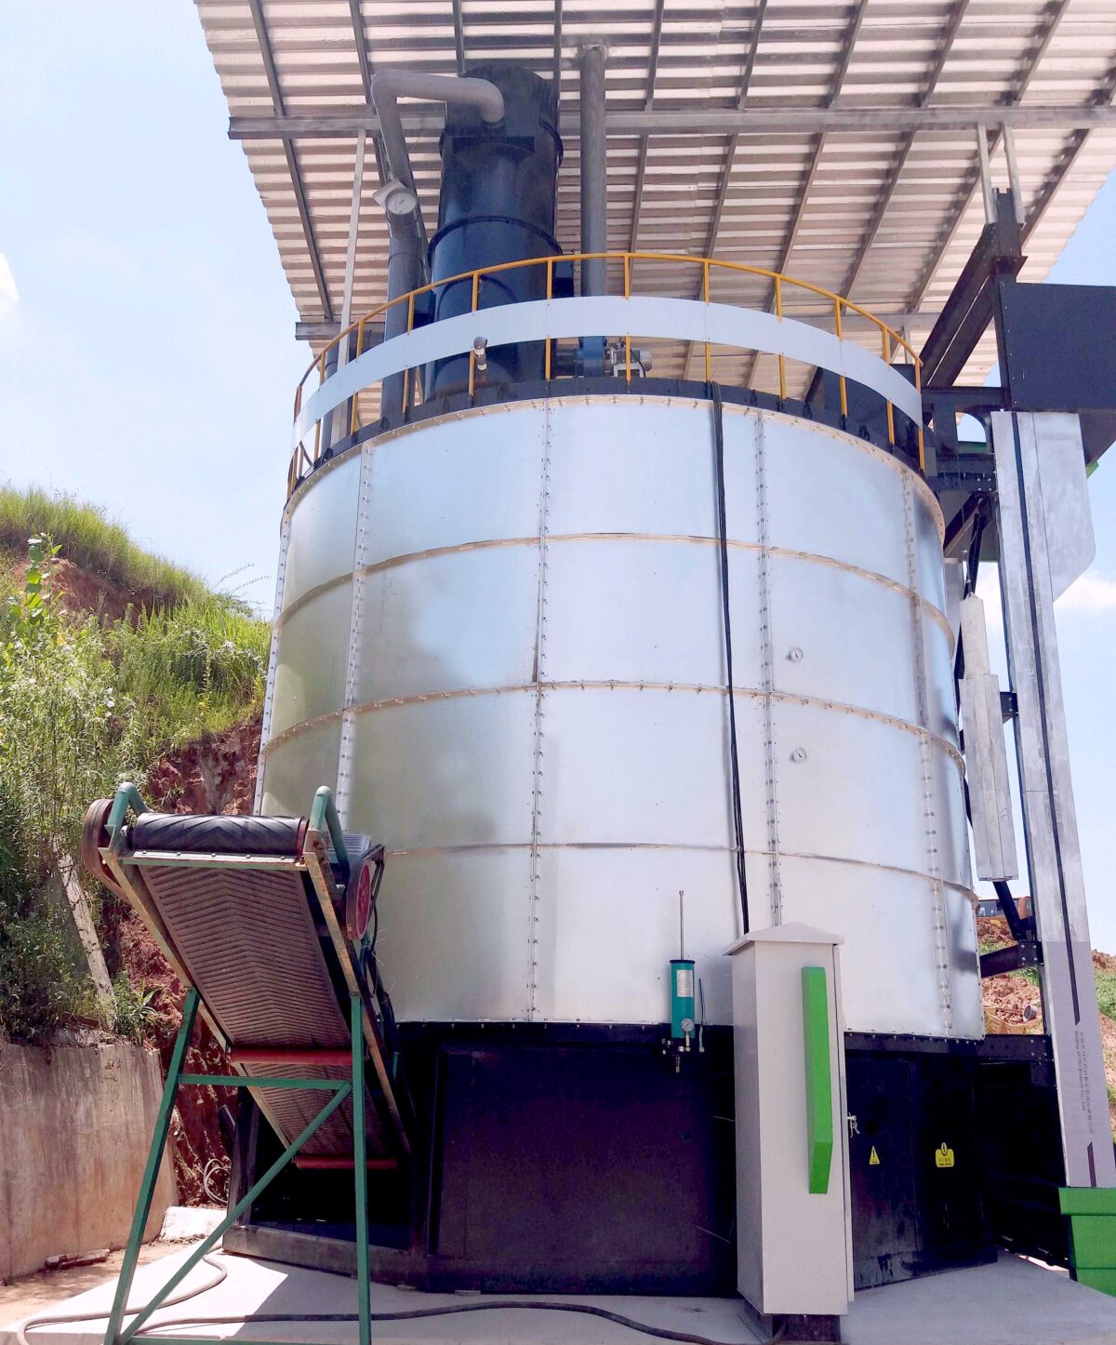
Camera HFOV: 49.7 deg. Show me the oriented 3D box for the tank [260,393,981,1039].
[{"bbox_3d":[0.428,0.976,10.364,5.898,4.142,5.898,1,-18,0],"label":"tank"}]

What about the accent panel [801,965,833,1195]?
[{"bbox_3d":[1.286,2.004,5.956,0.085,1.073,0.123,2,-18,-1],"label":"accent panel"}]

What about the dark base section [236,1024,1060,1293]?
[{"bbox_3d":[0.486,3.633,9.493,5.928,1.449,5.606,1,-18,0],"label":"dark base section"}]

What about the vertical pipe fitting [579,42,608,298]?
[{"bbox_3d":[0.283,-3.939,9.592,0.204,2.666,0.204,1,-18,0],"label":"vertical pipe fitting"}]

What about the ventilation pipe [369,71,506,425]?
[{"bbox_3d":[-0.938,-3.177,9.111,1.029,2.569,0.949,1,-18,0],"label":"ventilation pipe"}]

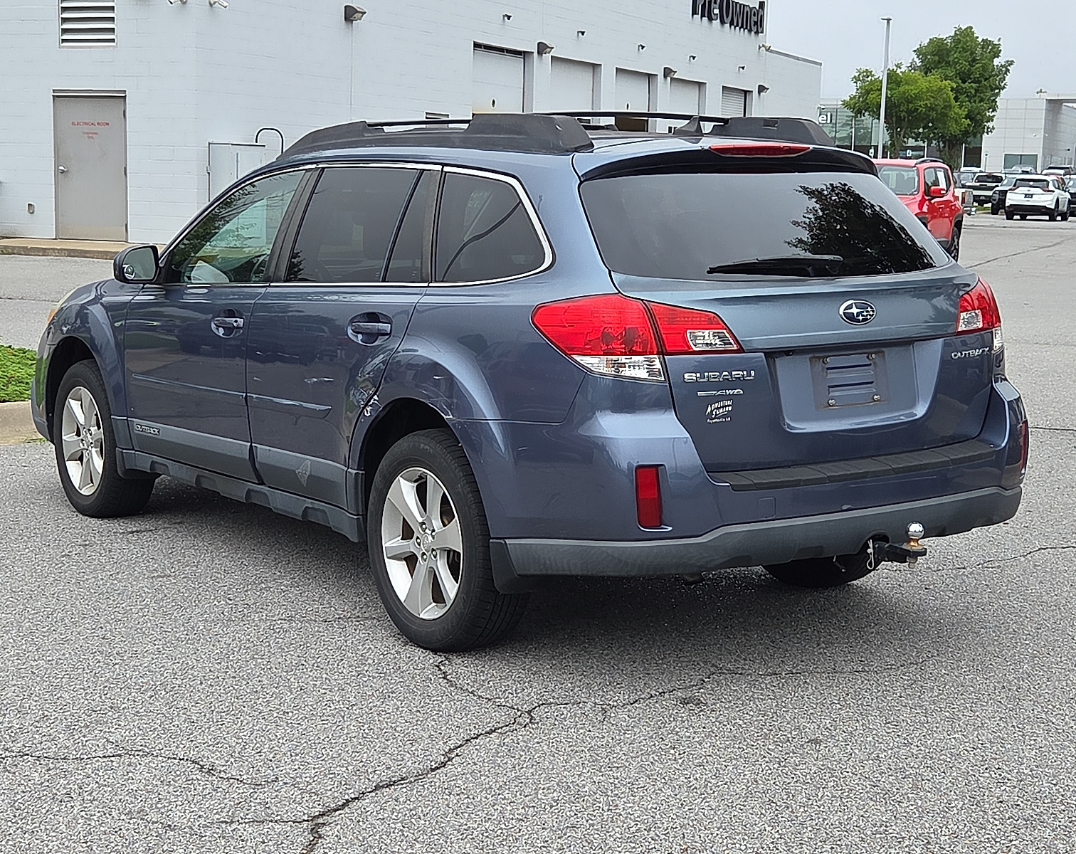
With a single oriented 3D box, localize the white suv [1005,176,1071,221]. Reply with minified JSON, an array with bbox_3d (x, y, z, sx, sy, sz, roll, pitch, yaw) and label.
[{"bbox_3d":[18.665,-8.542,70.000,1.840,1.680,4.650,4,8,22],"label":"white suv"}]

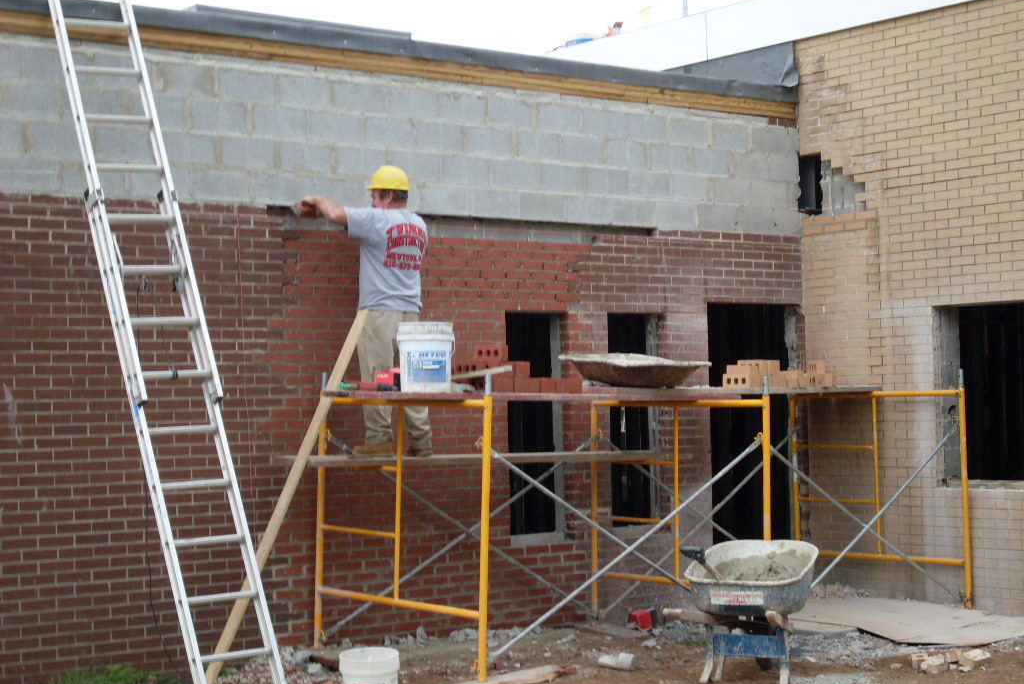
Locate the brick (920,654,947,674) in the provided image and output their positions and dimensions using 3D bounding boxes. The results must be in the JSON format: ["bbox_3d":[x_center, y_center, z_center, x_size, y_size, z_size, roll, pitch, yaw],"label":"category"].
[{"bbox_3d":[2.250,1.720,11.200,0.140,0.090,0.100,-2,-2,30],"label":"brick"}]

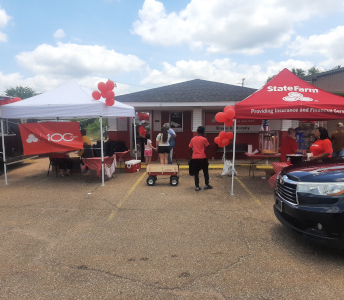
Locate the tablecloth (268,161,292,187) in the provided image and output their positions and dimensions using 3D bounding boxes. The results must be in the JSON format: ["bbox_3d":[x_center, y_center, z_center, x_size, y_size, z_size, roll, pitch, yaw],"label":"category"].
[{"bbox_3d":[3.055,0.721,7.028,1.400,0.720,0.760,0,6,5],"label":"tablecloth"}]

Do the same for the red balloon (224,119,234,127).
[{"bbox_3d":[1.371,-0.659,7.150,0.240,0.250,0.240,0,6,6],"label":"red balloon"}]

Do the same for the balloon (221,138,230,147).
[{"bbox_3d":[1.778,-0.240,9.891,0.235,0.250,0.235,0,6,0],"label":"balloon"}]

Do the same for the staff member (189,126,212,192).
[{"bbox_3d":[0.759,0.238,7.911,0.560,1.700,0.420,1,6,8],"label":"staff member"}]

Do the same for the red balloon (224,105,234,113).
[{"bbox_3d":[1.421,-0.959,7.421,0.240,0.260,0.240,0,6,0],"label":"red balloon"}]

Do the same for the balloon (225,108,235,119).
[{"bbox_3d":[1.404,-0.869,7.210,0.240,0.260,0.240,0,6,0],"label":"balloon"}]

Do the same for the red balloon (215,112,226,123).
[{"bbox_3d":[1.150,-0.766,7.080,0.250,0.260,0.250,0,6,6],"label":"red balloon"}]

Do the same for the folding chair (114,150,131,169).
[{"bbox_3d":[-1.893,0.349,11.448,0.520,0.720,0.540,-5,8,-37],"label":"folding chair"}]

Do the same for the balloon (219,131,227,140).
[{"bbox_3d":[1.720,-0.497,10.015,0.240,0.260,0.240,0,6,0],"label":"balloon"}]

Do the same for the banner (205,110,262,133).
[{"bbox_3d":[2.580,-1.160,12.400,2.420,0.900,0.060,0,6,3],"label":"banner"}]

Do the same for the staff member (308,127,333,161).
[{"bbox_3d":[3.685,0.231,7.460,0.460,1.600,0.520,-3,6,-26],"label":"staff member"}]

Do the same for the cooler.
[{"bbox_3d":[-1.381,0.588,10.864,0.350,0.370,0.630,3,7,23],"label":"cooler"}]

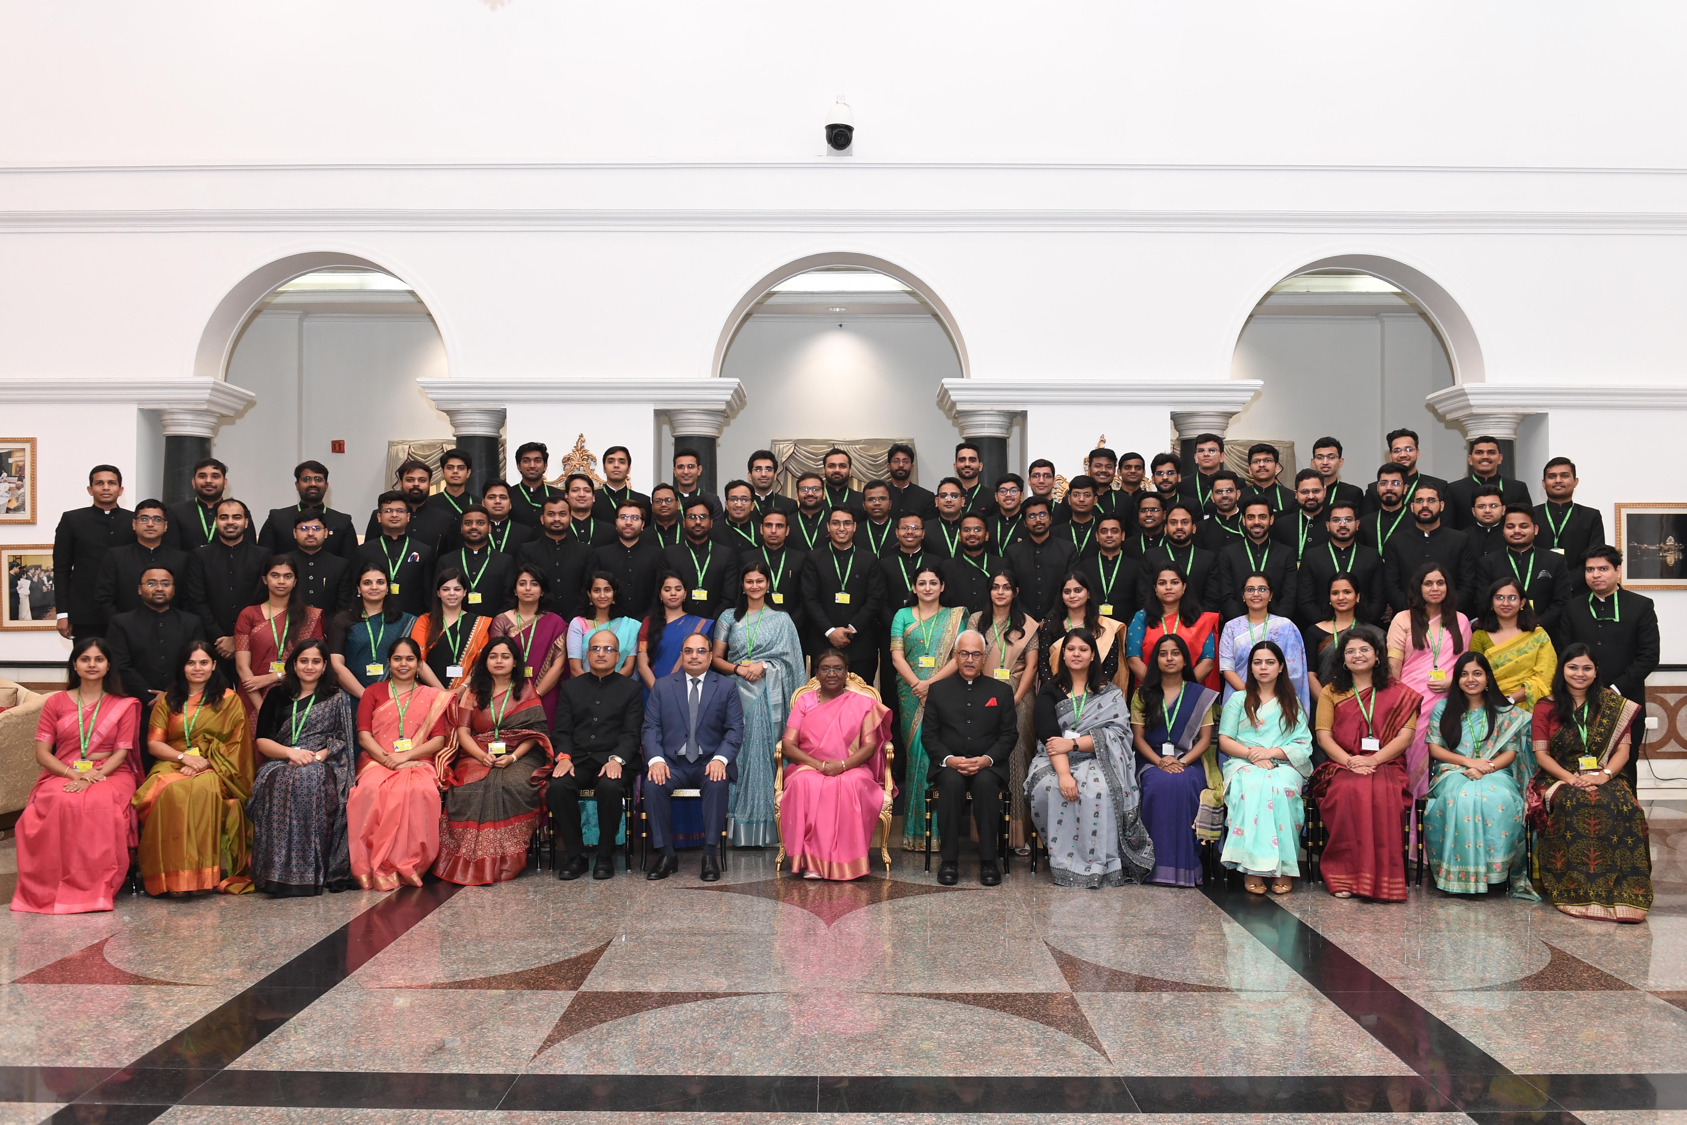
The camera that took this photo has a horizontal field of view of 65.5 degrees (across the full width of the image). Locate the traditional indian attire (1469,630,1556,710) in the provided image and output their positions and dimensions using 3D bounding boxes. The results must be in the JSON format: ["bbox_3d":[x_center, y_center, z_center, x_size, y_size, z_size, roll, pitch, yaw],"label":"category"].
[{"bbox_3d":[3.536,0.978,6.930,0.460,1.250,0.360,-1,-1,25],"label":"traditional indian attire"}]

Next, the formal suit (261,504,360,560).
[{"bbox_3d":[-3.296,0.396,8.092,0.590,1.510,0.330,1,-2,-18],"label":"formal suit"}]

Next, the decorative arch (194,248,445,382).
[{"bbox_3d":[-3.796,-1.791,9.748,1.860,0.950,0.420,0,-1,0],"label":"decorative arch"}]

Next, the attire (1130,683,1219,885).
[{"bbox_3d":[1.724,1.131,6.853,0.480,0.985,0.680,0,-2,13],"label":"attire"}]

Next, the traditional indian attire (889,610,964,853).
[{"bbox_3d":[0.497,0.926,7.481,0.460,1.380,0.370,0,-1,0],"label":"traditional indian attire"}]

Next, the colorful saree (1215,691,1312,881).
[{"bbox_3d":[2.149,1.121,6.727,0.470,0.875,0.630,0,-1,10],"label":"colorful saree"}]

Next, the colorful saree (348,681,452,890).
[{"bbox_3d":[-2.271,1.125,6.767,0.510,0.990,0.700,0,-1,-13],"label":"colorful saree"}]

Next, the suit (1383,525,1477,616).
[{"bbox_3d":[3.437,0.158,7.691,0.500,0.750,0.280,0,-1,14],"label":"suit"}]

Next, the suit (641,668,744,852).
[{"bbox_3d":[-0.820,1.052,7.079,0.550,0.930,0.600,0,-1,-5],"label":"suit"}]

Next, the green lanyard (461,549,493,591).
[{"bbox_3d":[-2.196,0.044,7.847,0.175,0.270,0.120,0,-1,-10],"label":"green lanyard"}]

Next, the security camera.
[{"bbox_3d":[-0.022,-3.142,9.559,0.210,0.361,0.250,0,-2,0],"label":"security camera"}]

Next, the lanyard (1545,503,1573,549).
[{"bbox_3d":[4.240,-0.209,7.809,0.170,0.290,0.110,-1,-2,20],"label":"lanyard"}]

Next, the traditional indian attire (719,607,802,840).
[{"bbox_3d":[-0.466,0.940,7.557,0.490,1.350,0.380,0,-2,0],"label":"traditional indian attire"}]

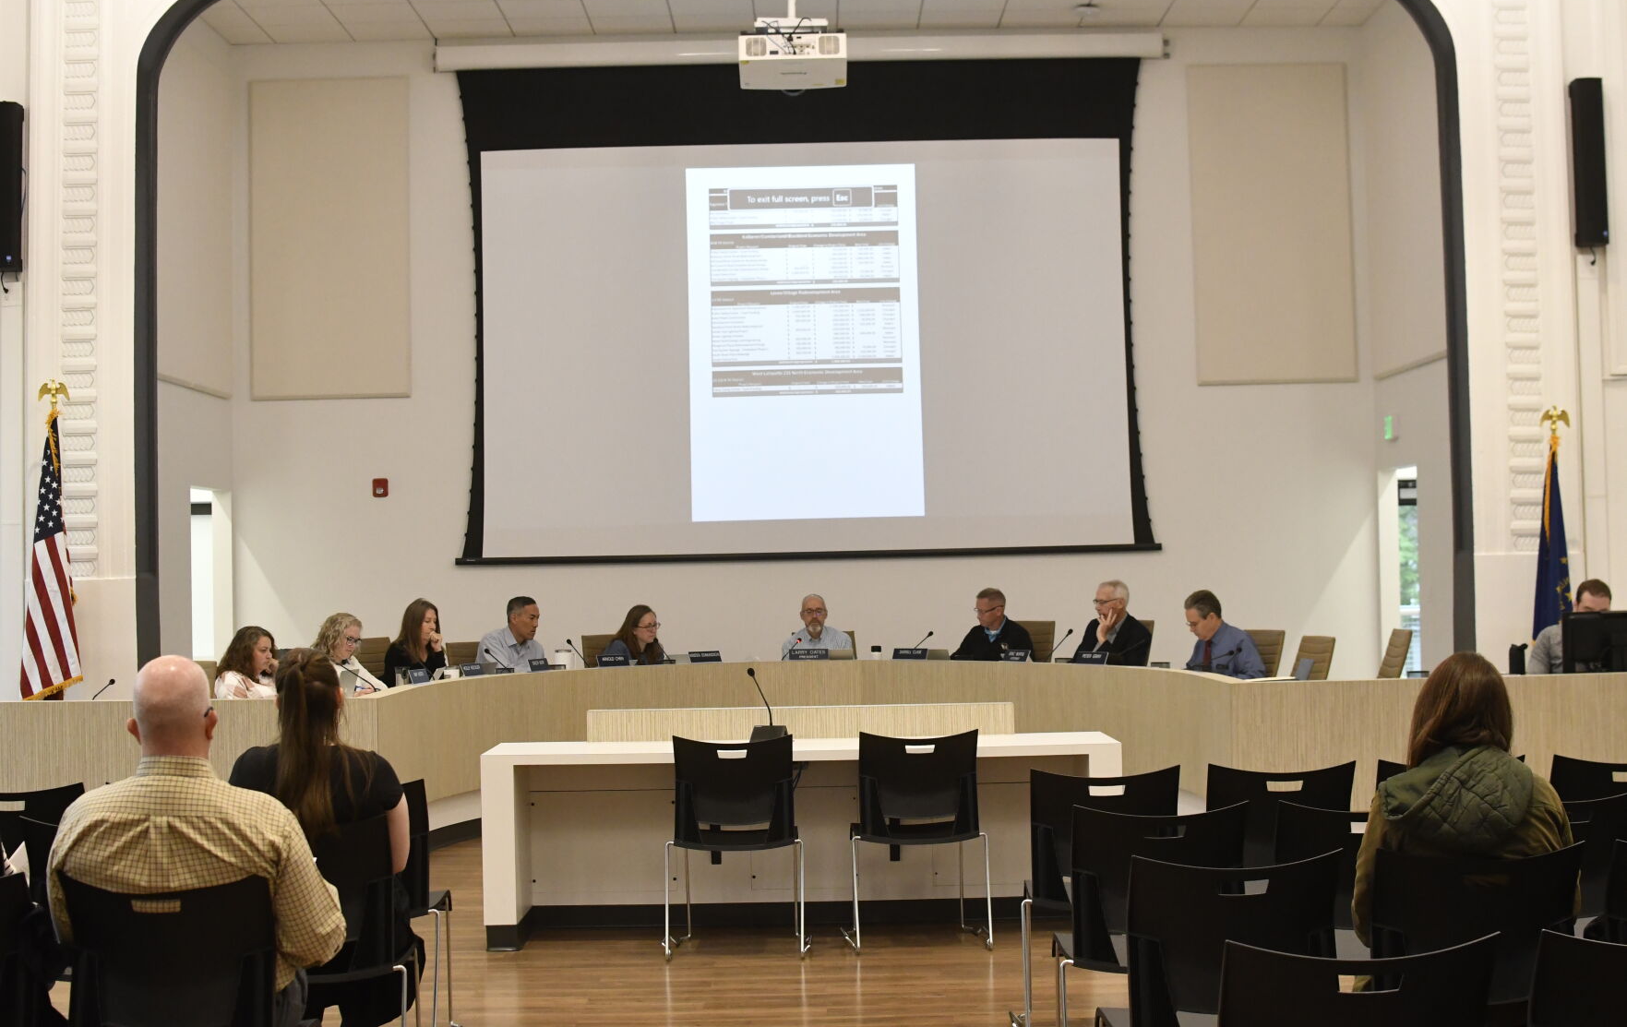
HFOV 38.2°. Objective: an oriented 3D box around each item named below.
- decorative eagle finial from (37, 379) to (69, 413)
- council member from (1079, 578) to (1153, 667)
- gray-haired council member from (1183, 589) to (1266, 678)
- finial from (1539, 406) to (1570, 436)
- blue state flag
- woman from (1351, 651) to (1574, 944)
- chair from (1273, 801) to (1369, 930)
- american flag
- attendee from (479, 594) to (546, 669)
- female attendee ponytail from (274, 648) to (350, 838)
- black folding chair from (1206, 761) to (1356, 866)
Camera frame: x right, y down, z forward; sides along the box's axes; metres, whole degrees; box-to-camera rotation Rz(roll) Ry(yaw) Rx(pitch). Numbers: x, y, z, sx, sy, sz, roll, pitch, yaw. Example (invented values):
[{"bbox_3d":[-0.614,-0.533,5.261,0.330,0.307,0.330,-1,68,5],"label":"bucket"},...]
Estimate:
[{"bbox_3d":[-4.343,-0.672,13.425,0.180,0.195,0.075,-1,-2,0],"label":"decorative eagle finial"},{"bbox_3d":[1.696,1.074,13.521,0.800,1.376,0.550,0,-2,-43],"label":"council member"},{"bbox_3d":[2.074,1.069,11.825,0.500,1.320,0.700,-2,-2,38],"label":"gray-haired council member"},{"bbox_3d":[4.012,-0.502,12.715,0.160,0.165,0.075,-1,-1,0],"label":"finial"},{"bbox_3d":[4.284,0.235,13.596,0.270,1.360,0.210,-1,-2,0],"label":"blue state flag"},{"bbox_3d":[1.429,0.940,5.346,0.500,1.260,0.740,-1,-2,-2],"label":"woman"},{"bbox_3d":[1.421,1.161,6.293,0.520,0.835,0.570,-1,-1,-3],"label":"chair"},{"bbox_3d":[-4.349,0.246,13.400,0.340,1.680,0.230,-1,-2,0],"label":"american flag"},{"bbox_3d":[-1.743,1.168,14.021,0.800,1.341,0.550,-2,-2,43],"label":"attendee"},{"bbox_3d":[-1.354,0.620,6.346,0.205,0.510,0.210,-2,-2,14],"label":"female attendee ponytail"},{"bbox_3d":[1.438,1.191,7.451,0.520,0.835,0.570,-1,-1,-2],"label":"black folding chair"}]

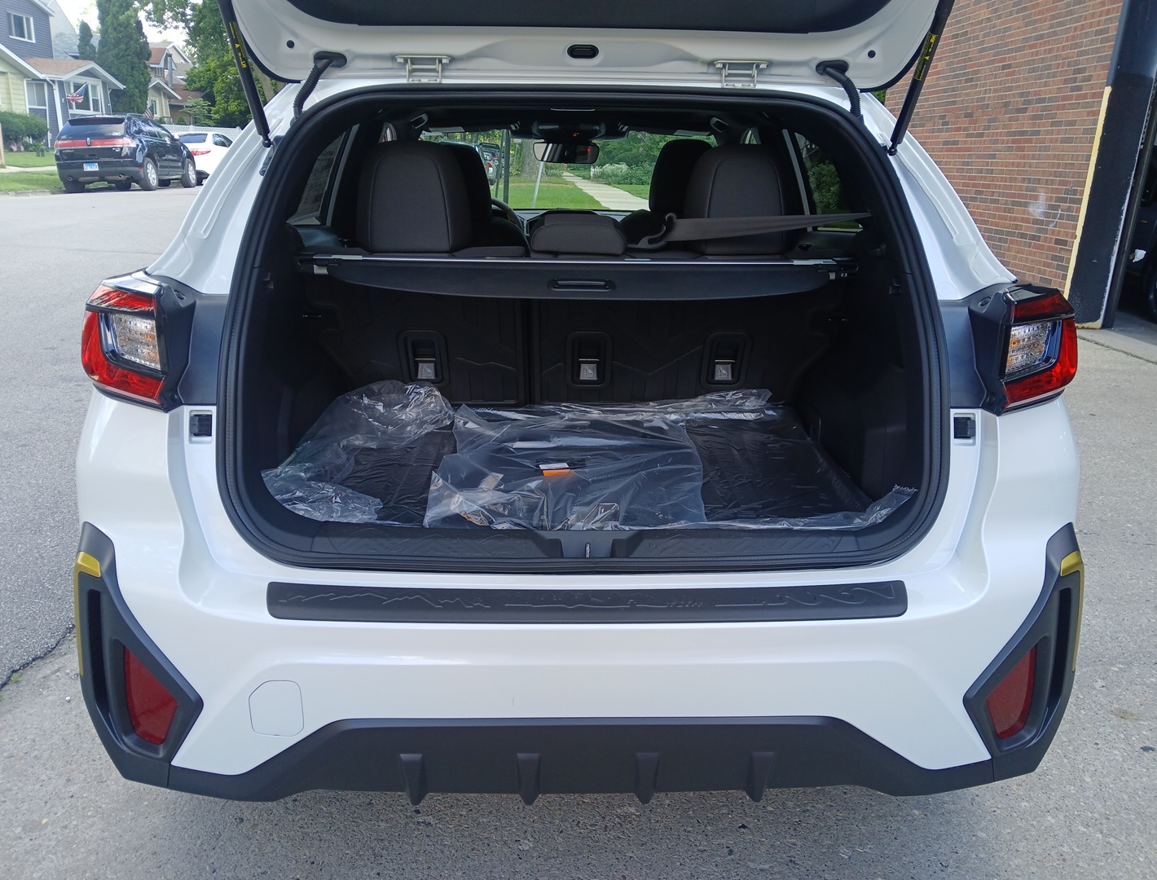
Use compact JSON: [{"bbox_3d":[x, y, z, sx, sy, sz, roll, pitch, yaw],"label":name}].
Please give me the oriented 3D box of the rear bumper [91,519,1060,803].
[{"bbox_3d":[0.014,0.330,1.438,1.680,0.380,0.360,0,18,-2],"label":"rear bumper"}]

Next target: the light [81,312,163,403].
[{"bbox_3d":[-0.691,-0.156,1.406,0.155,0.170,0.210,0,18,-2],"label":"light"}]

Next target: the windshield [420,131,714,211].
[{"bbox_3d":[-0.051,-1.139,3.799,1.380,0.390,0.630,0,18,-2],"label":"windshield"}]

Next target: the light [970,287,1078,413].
[{"bbox_3d":[0.710,-0.158,1.455,0.180,0.193,0.230,0,18,-2],"label":"light"}]

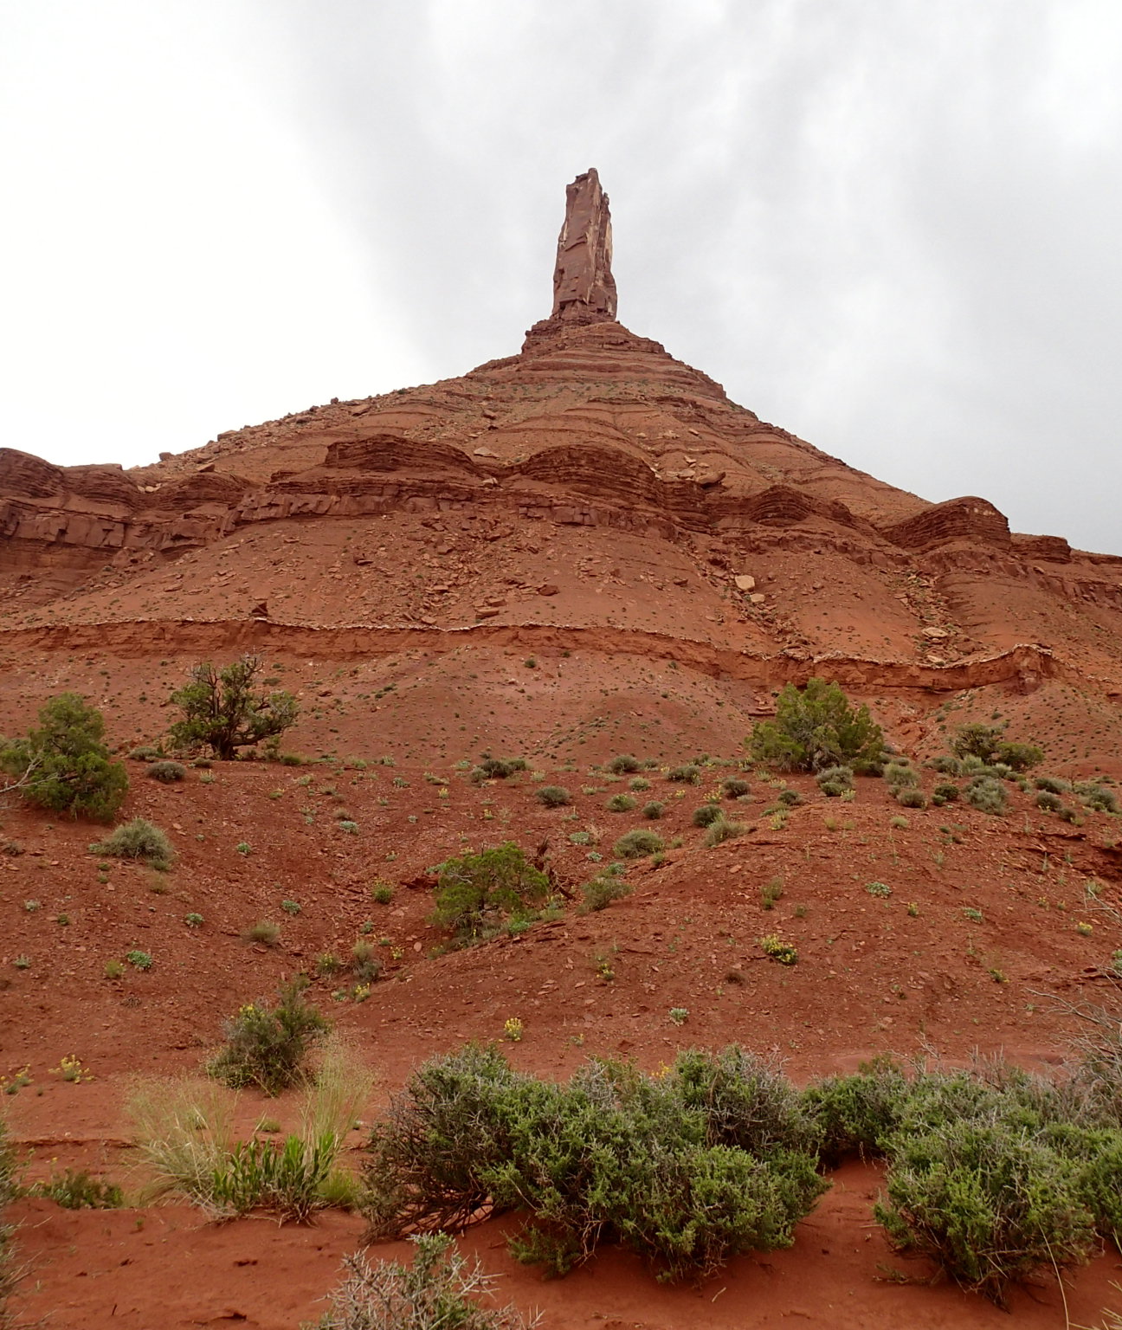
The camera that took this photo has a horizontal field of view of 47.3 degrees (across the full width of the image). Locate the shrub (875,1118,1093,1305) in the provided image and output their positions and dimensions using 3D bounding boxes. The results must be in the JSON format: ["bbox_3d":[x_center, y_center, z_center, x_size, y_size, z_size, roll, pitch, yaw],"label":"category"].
[{"bbox_3d":[1.405,1.811,4.250,0.726,0.546,0.690,-2,-6,18],"label":"shrub"}]

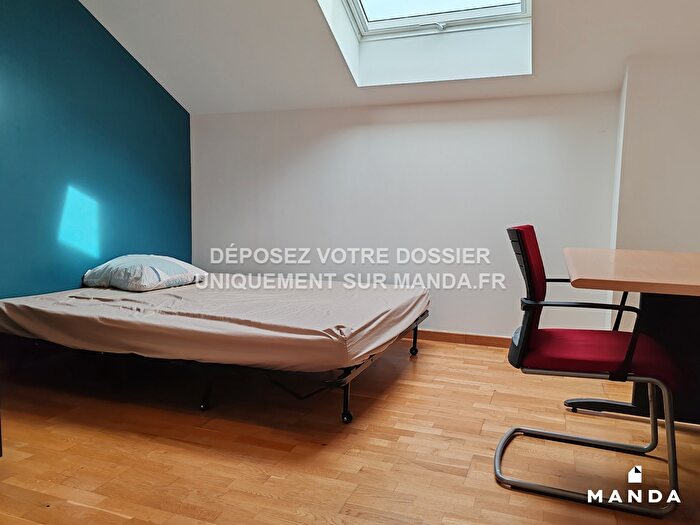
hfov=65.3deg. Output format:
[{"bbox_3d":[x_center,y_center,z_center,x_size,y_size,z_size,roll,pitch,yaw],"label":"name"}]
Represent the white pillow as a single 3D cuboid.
[{"bbox_3d":[-1.462,0.060,3.910,0.520,0.200,0.670,3,6,21],"label":"white pillow"}]

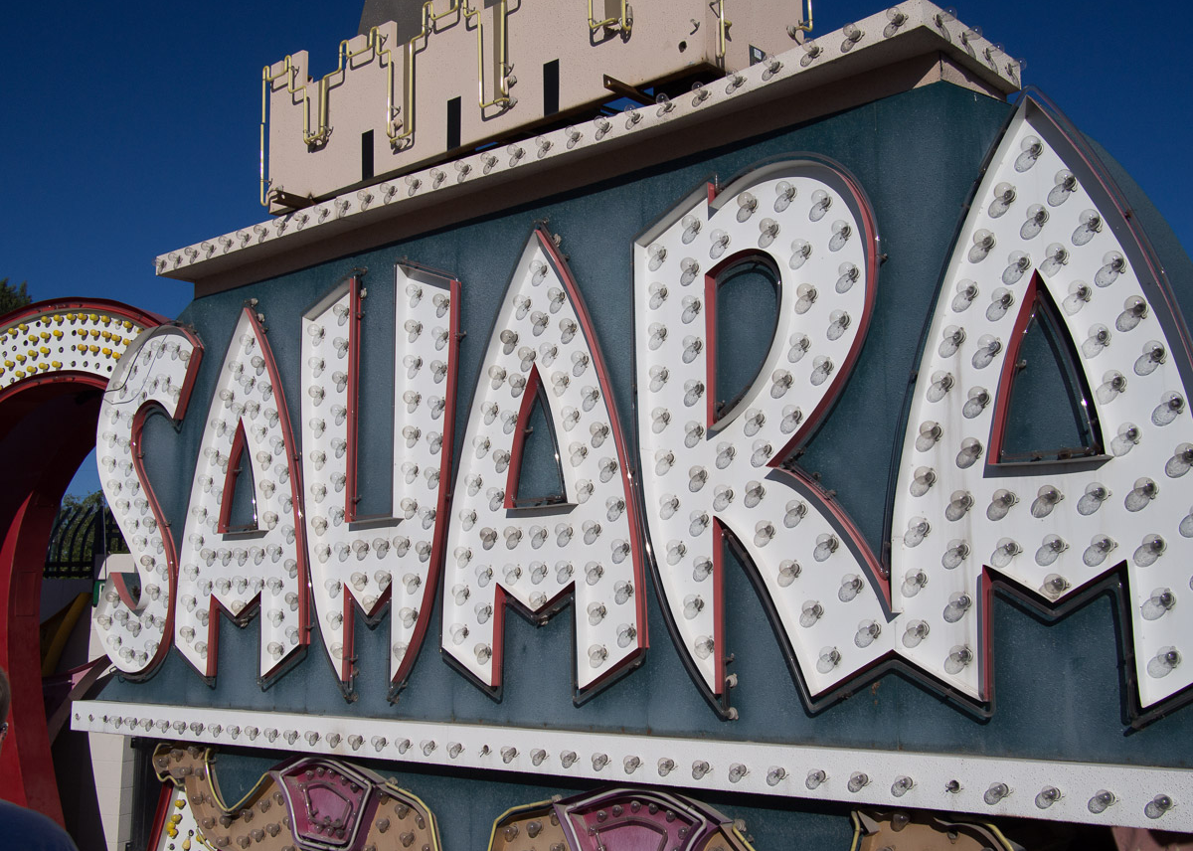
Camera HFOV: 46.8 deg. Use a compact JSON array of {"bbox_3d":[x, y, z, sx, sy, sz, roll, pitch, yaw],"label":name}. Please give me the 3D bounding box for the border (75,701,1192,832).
[{"bbox_3d":[-0.463,1.264,5.467,6.176,0.153,0.199,-8,-11,41],"label":"border"}]

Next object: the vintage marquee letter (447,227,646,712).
[{"bbox_3d":[-0.241,0.117,5.303,1.031,1.796,0.142,-8,-11,41],"label":"vintage marquee letter"}]

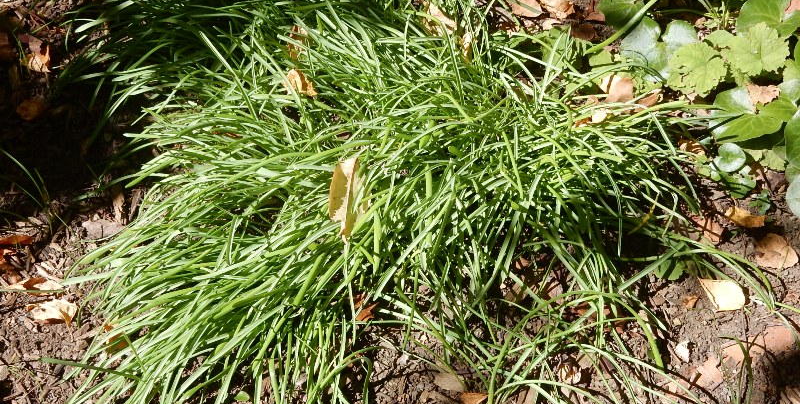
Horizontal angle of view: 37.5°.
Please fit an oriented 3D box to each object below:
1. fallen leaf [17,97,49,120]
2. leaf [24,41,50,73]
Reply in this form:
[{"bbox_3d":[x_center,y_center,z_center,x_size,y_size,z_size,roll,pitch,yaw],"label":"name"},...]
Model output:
[{"bbox_3d":[-0.447,-0.114,1.434,0.031,0.013,0.029,0,48,0],"label":"fallen leaf"},{"bbox_3d":[-0.511,-0.203,1.662,0.034,0.025,0.048,-8,49,-7],"label":"leaf"}]

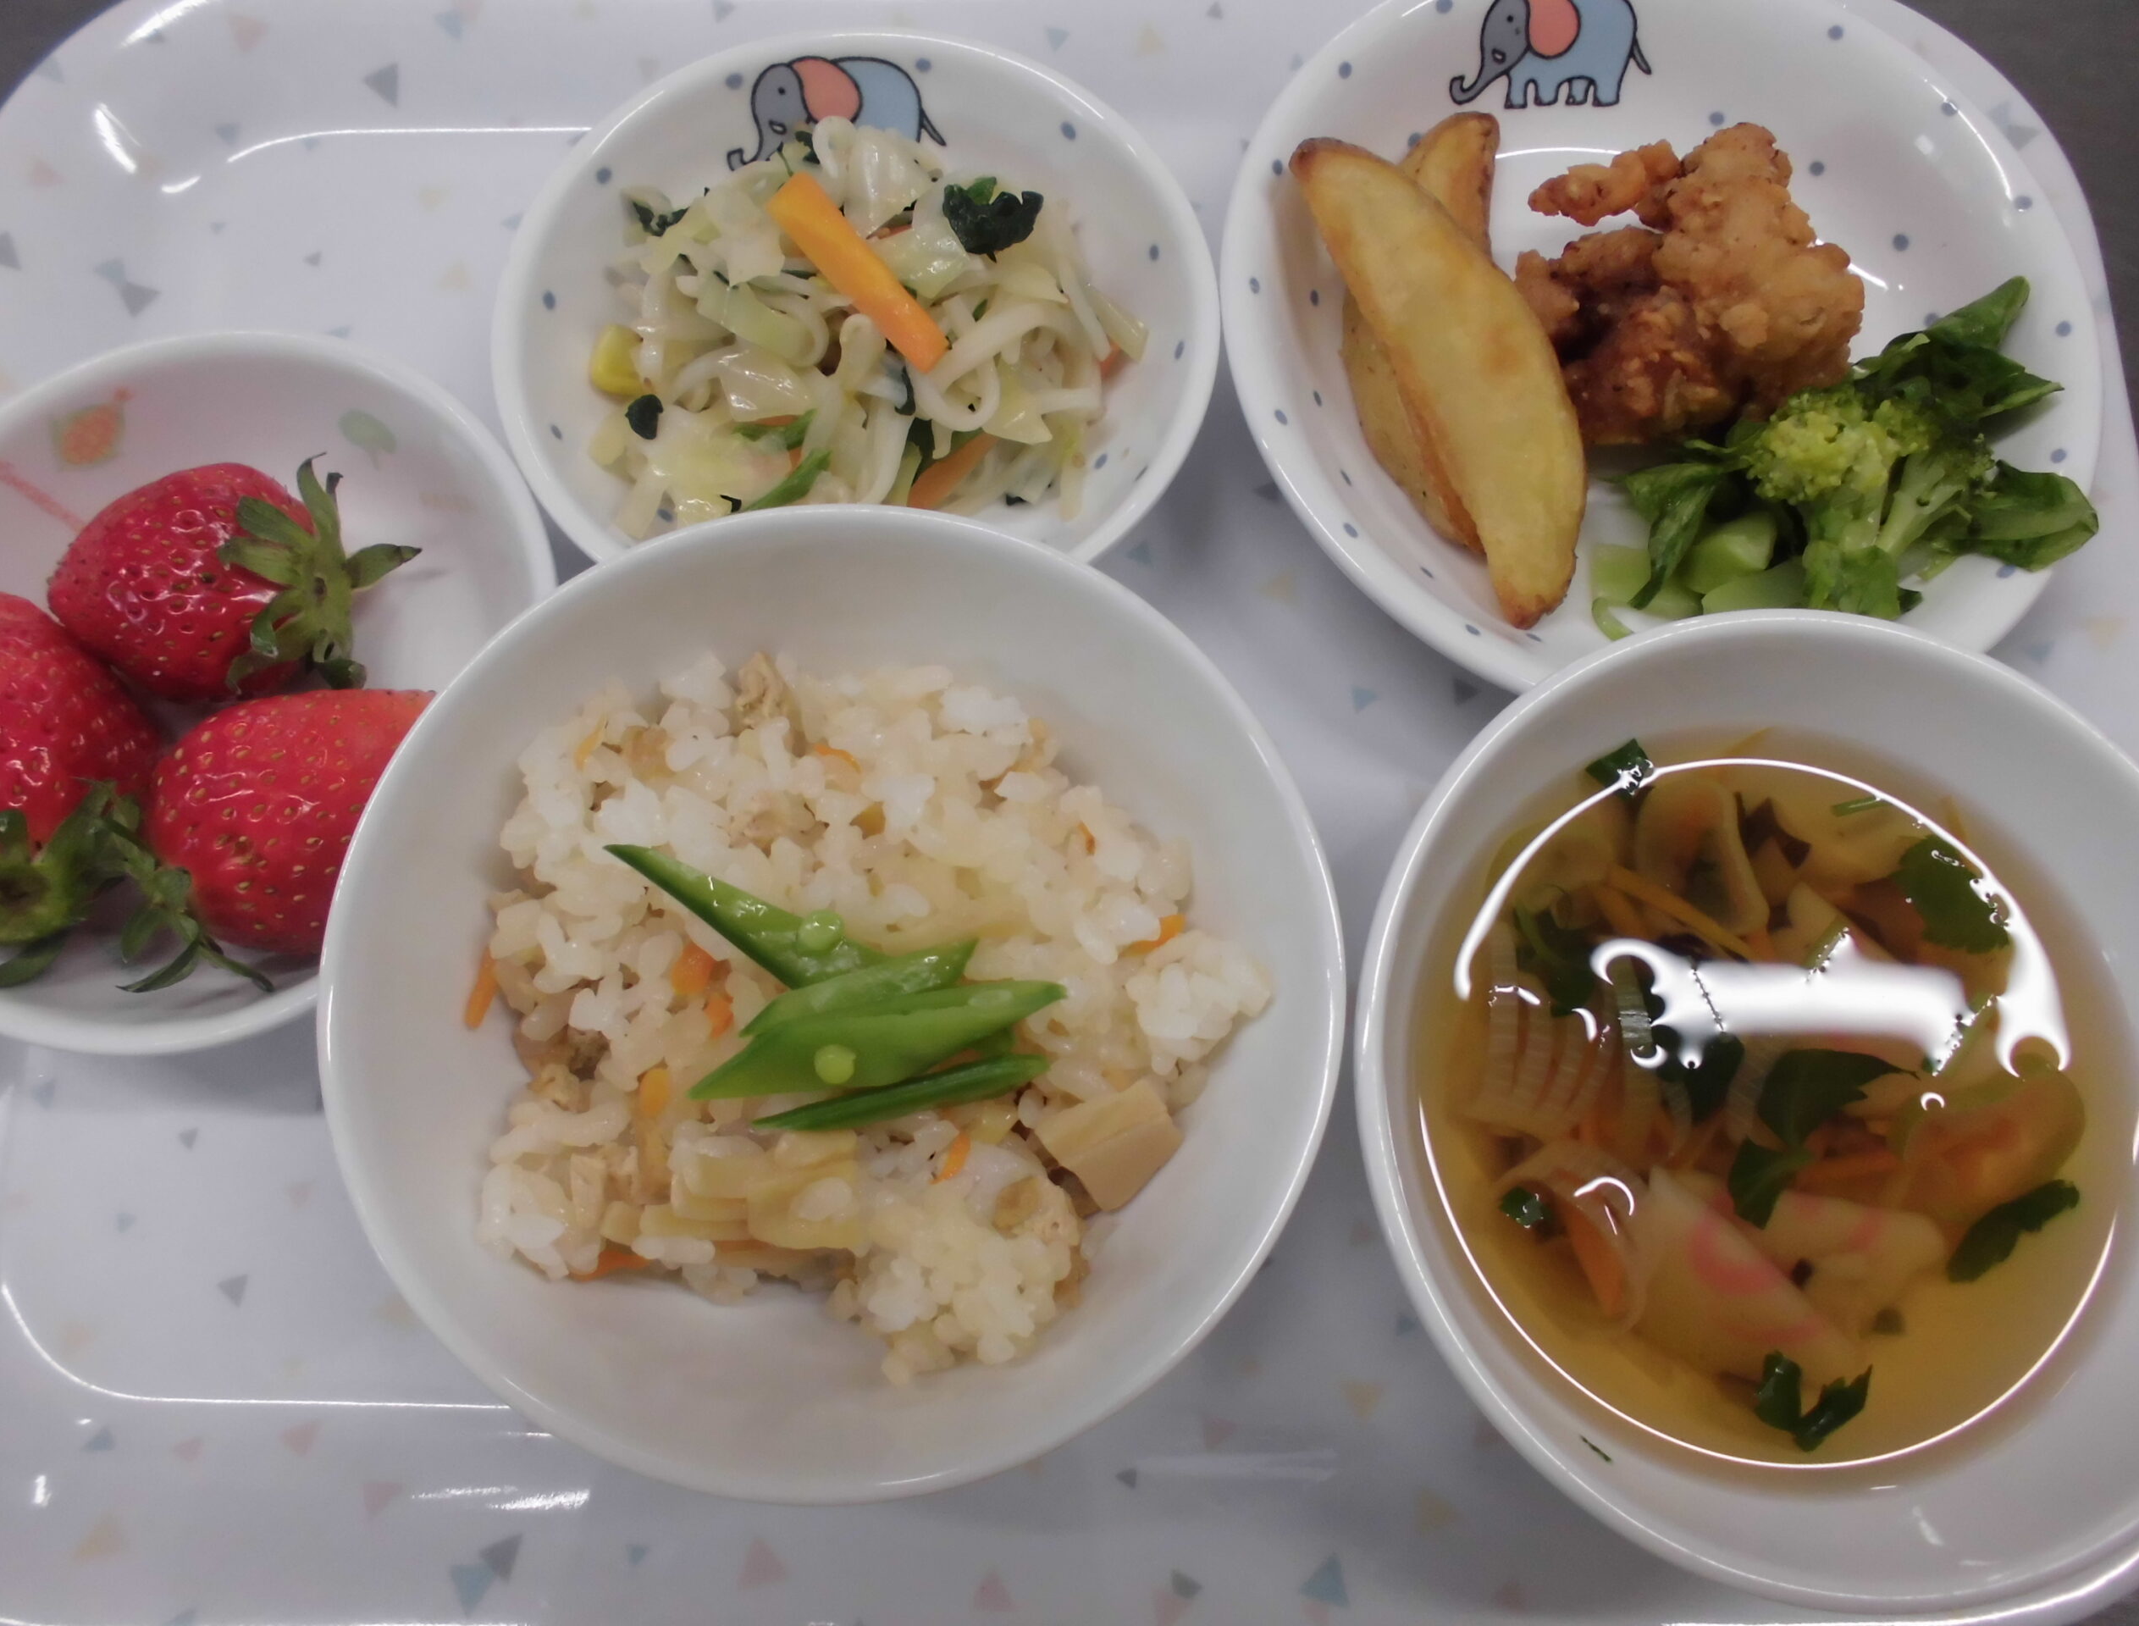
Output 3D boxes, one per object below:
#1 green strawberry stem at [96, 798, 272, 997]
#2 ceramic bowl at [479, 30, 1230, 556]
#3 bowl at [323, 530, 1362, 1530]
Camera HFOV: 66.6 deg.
[{"bbox_3d":[-0.121,0.012,0.222,0.014,0.018,0.029,-37,77,-21],"label":"green strawberry stem"},{"bbox_3d":[-0.031,-0.066,0.252,0.103,0.034,0.103,0,72,-2],"label":"ceramic bowl"},{"bbox_3d":[-0.027,0.025,0.212,0.116,0.055,0.116,0,72,-1],"label":"bowl"}]

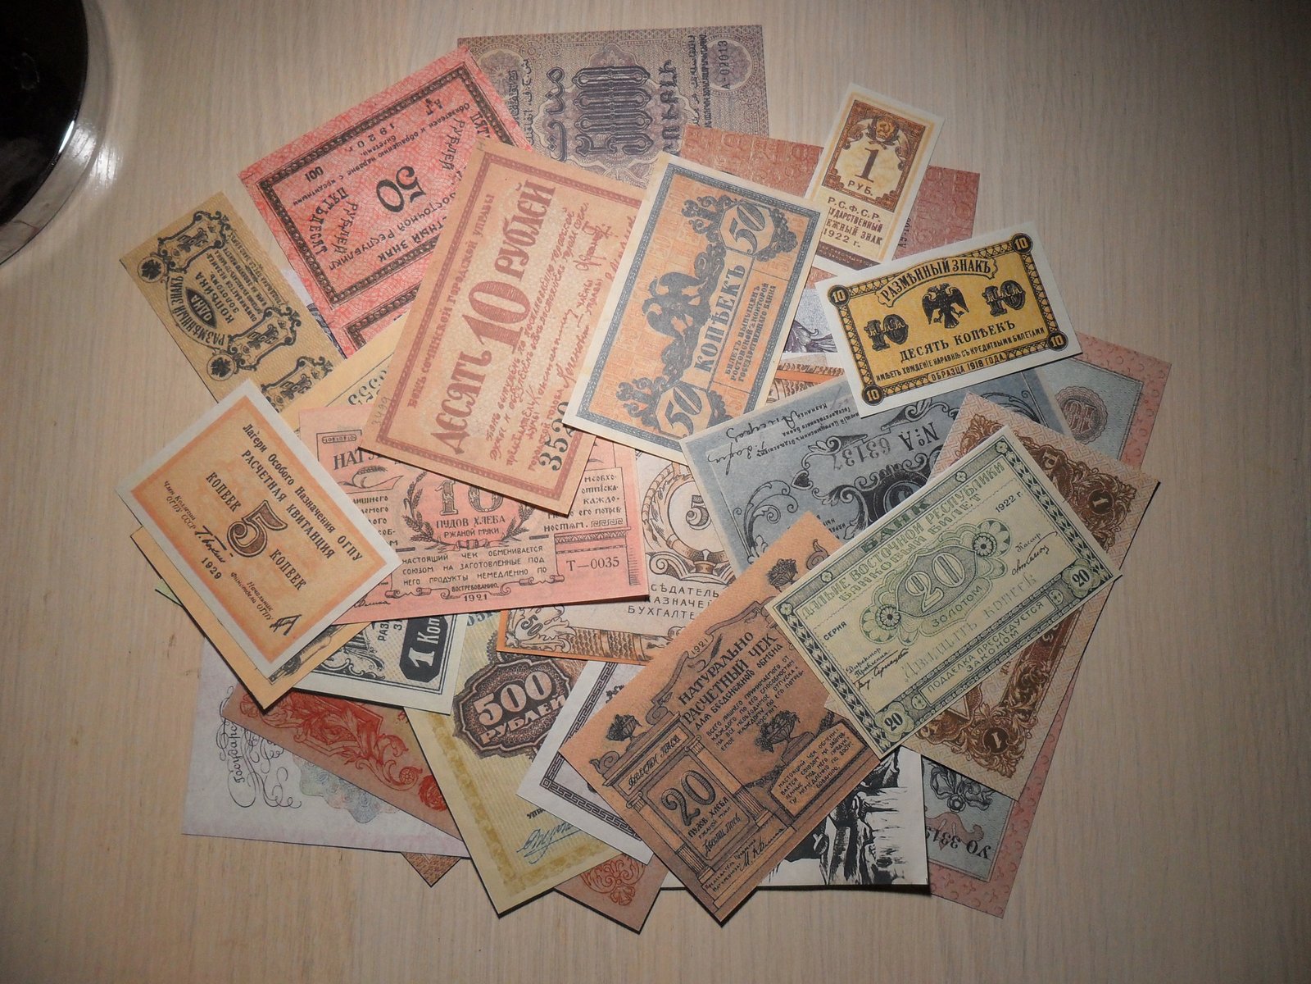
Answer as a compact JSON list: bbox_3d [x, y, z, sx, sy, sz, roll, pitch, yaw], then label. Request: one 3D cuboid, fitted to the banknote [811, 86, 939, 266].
[{"bbox_3d":[0.078,-0.115,0.377,0.038,0.002,0.068,22,82,2],"label":"banknote"}]

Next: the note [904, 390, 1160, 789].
[{"bbox_3d":[0.119,0.035,0.358,0.074,0.002,0.123,26,82,2],"label":"note"}]

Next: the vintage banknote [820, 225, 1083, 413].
[{"bbox_3d":[0.106,-0.063,0.371,0.085,0.002,0.052,-16,83,-3],"label":"vintage banknote"}]

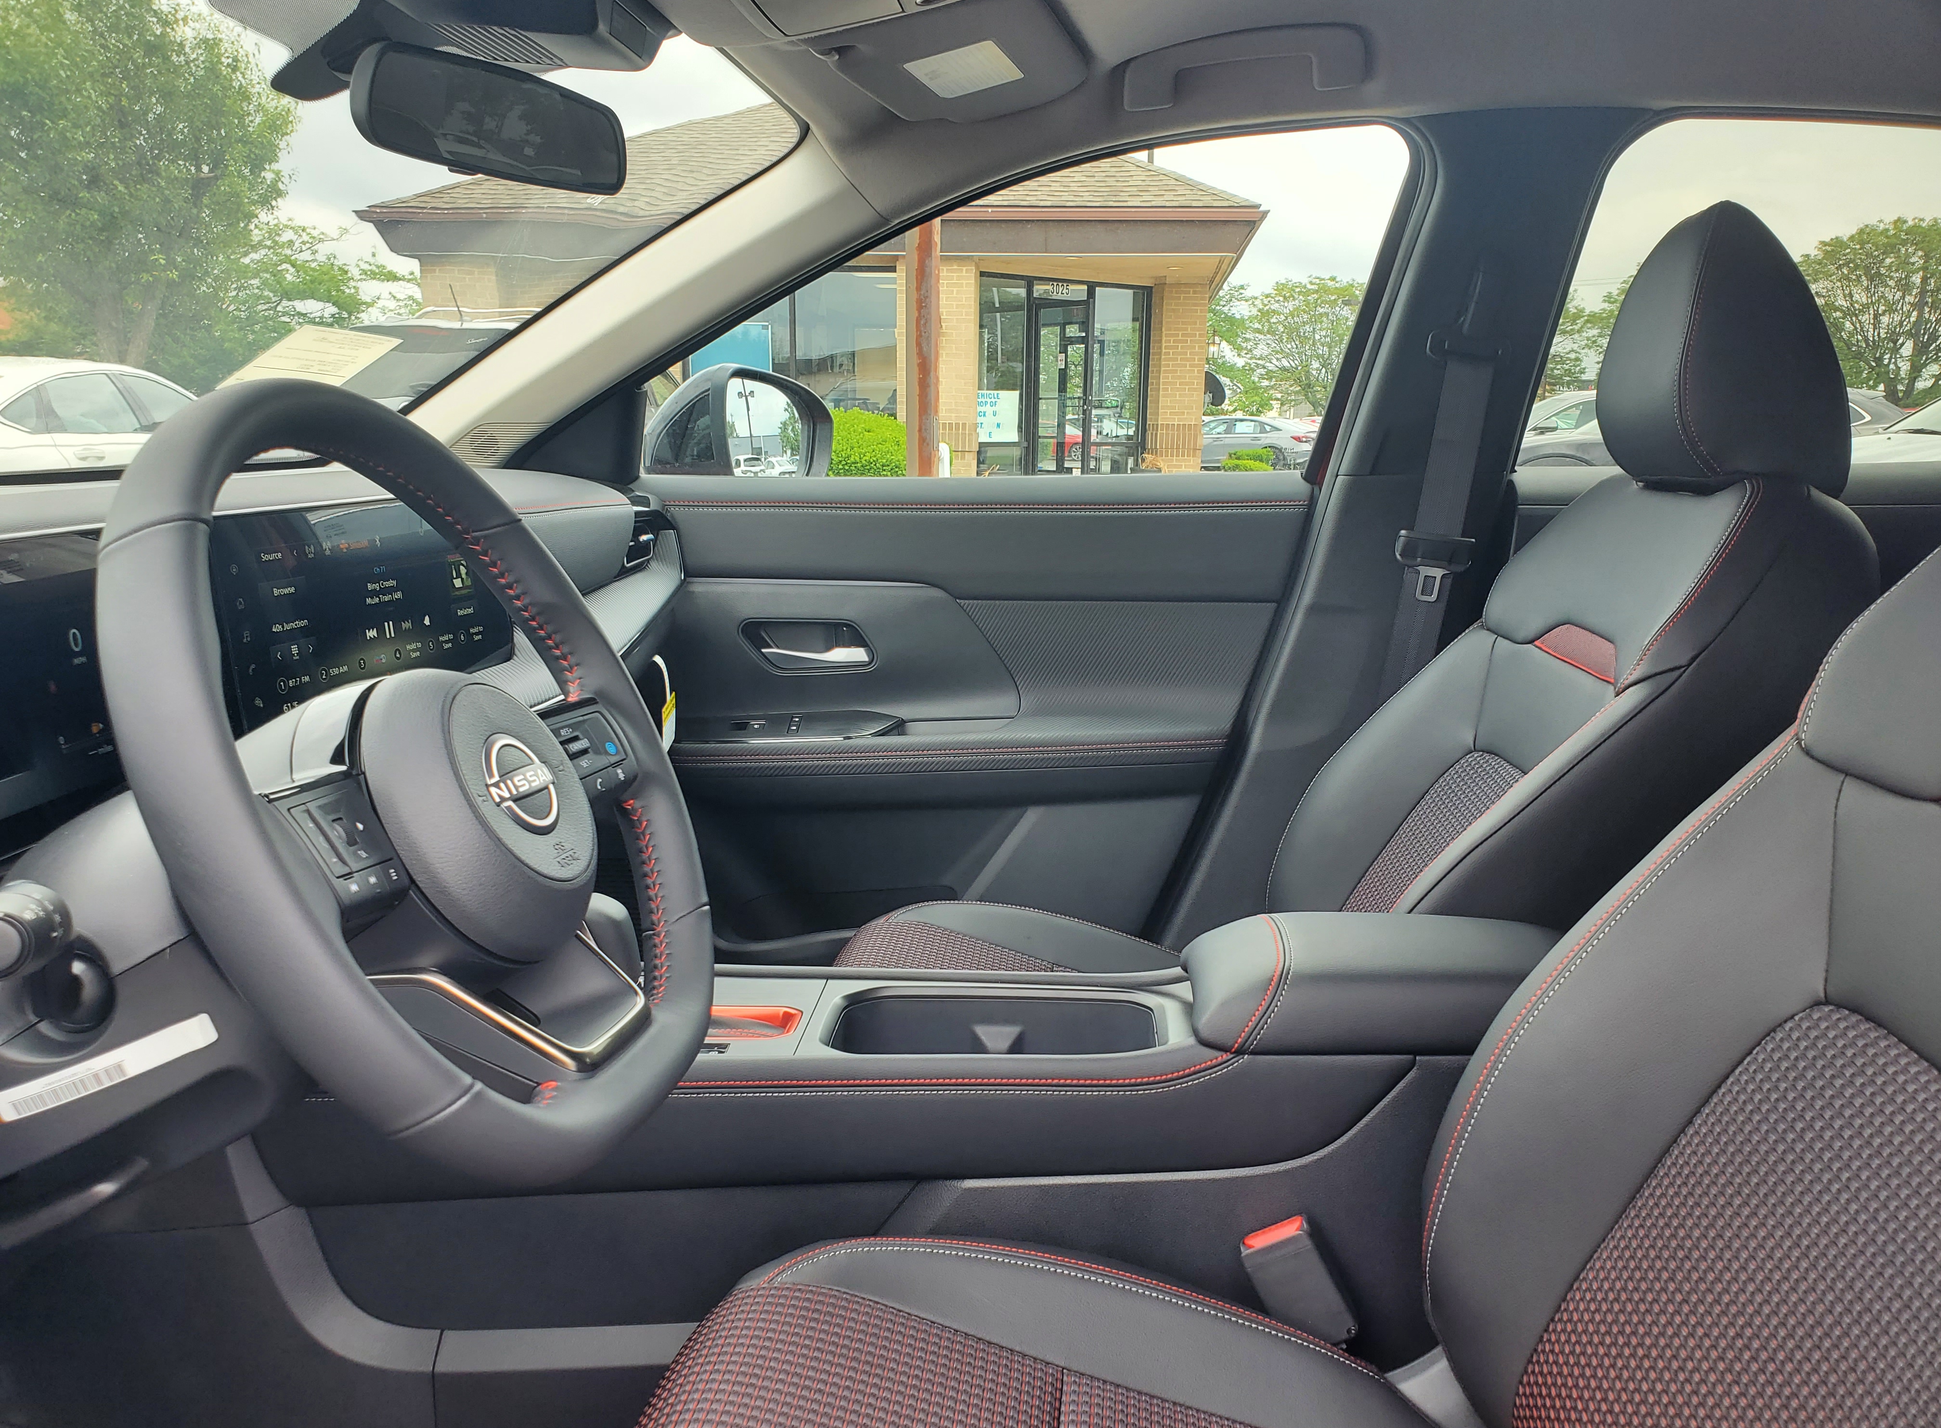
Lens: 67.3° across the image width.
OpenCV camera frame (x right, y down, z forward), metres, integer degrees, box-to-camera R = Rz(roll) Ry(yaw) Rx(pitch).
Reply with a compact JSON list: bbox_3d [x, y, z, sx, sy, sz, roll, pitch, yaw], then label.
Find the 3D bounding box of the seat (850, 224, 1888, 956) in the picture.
[{"bbox_3d":[0.281,0.081,1.338,0.860,1.040,0.520,1,11,5],"label":"seat"}]

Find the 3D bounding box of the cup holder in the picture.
[{"bbox_3d":[0.020,0.252,1.026,0.220,0.080,0.120,1,11,5],"label":"cup holder"}]

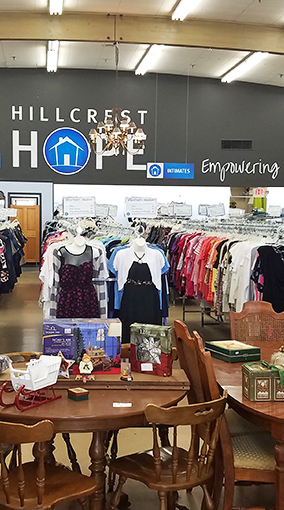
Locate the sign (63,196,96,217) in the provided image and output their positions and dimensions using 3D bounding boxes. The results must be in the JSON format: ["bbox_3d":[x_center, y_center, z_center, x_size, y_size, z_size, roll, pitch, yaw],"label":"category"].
[{"bbox_3d":[-0.567,-0.435,4.630,0.300,0.187,0.020,0,5,-11],"label":"sign"}]

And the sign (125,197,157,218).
[{"bbox_3d":[-0.007,-0.431,4.650,0.285,0.180,0.020,1,4,-3],"label":"sign"}]

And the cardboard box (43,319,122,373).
[{"bbox_3d":[-0.303,0.462,2.582,0.385,0.245,0.125,0,4,-8],"label":"cardboard box"}]

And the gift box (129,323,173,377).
[{"bbox_3d":[0.050,0.475,2.559,0.188,0.228,0.075,3,5,25],"label":"gift box"}]

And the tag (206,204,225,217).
[{"bbox_3d":[1.171,-0.706,8.100,0.285,0.180,0.020,1,4,-3],"label":"tag"}]

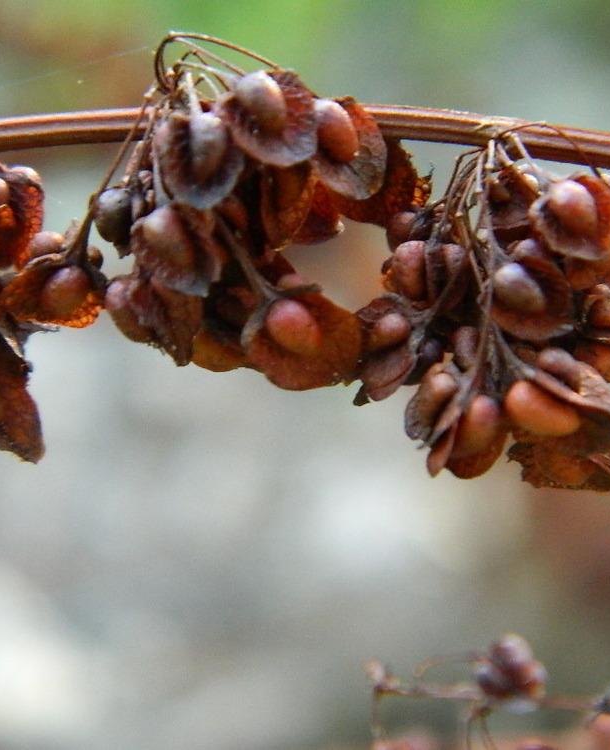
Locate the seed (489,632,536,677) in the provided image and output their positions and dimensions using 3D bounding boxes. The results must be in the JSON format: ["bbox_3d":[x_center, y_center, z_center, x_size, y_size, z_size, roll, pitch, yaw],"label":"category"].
[{"bbox_3d":[0.012,0.016,0.168,0.002,0.002,0.002,0,14,0],"label":"seed"}]

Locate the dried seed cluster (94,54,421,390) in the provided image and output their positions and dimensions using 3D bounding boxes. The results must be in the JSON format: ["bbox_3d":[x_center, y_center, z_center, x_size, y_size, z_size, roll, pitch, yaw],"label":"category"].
[{"bbox_3d":[-0.002,-0.008,0.150,0.016,0.016,0.012,0,14,0],"label":"dried seed cluster"}]

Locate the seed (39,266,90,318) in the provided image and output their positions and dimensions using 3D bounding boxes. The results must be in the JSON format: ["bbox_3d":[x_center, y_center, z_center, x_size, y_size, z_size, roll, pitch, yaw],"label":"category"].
[{"bbox_3d":[-0.012,-0.004,0.150,0.003,0.003,0.002,0,14,0],"label":"seed"}]

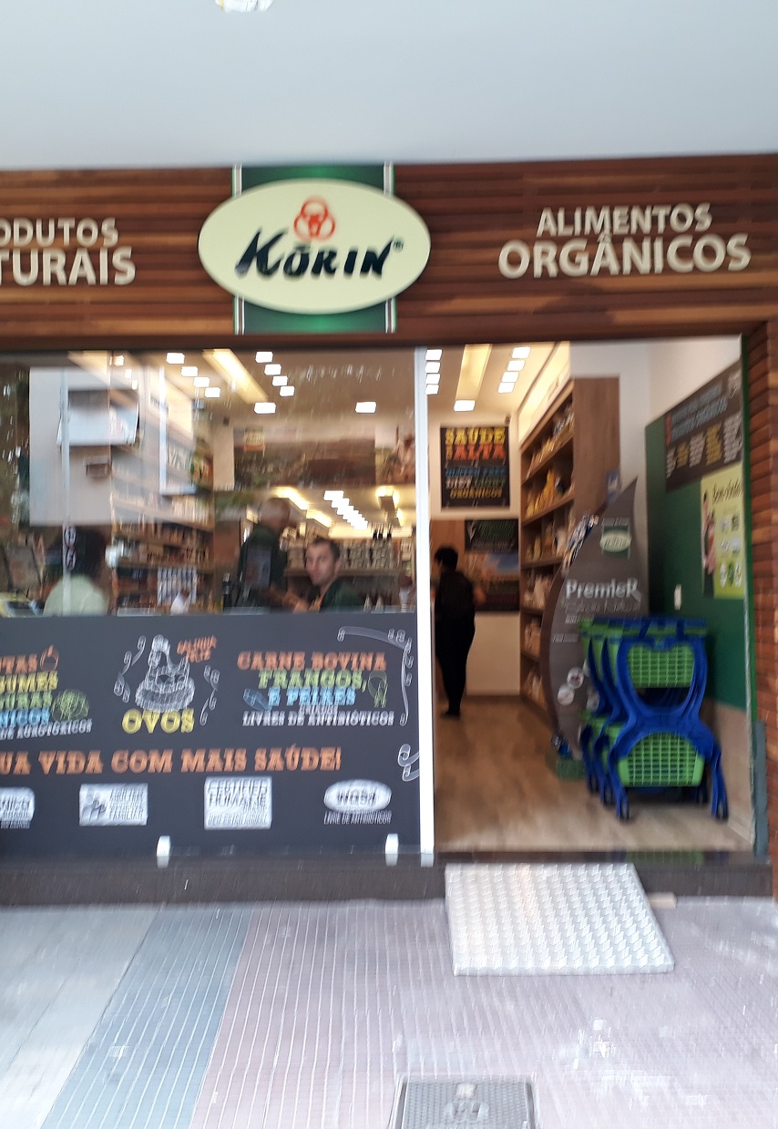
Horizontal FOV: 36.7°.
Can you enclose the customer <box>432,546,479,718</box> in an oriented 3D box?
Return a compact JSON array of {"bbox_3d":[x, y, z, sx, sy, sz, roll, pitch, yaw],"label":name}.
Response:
[{"bbox_3d":[0.647,0.647,11.326,0.400,1.635,0.520,-2,-2,42],"label":"customer"}]

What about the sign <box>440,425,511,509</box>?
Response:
[{"bbox_3d":[0.935,-1.045,12.660,0.740,0.889,0.025,-1,-1,1],"label":"sign"}]

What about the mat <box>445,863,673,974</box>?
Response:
[{"bbox_3d":[0.645,1.399,4.685,0.801,0.180,0.856,-1,-1,1],"label":"mat"}]

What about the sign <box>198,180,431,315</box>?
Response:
[{"bbox_3d":[-0.313,-1.338,4.991,0.978,0.569,0.080,-1,-1,1],"label":"sign"}]

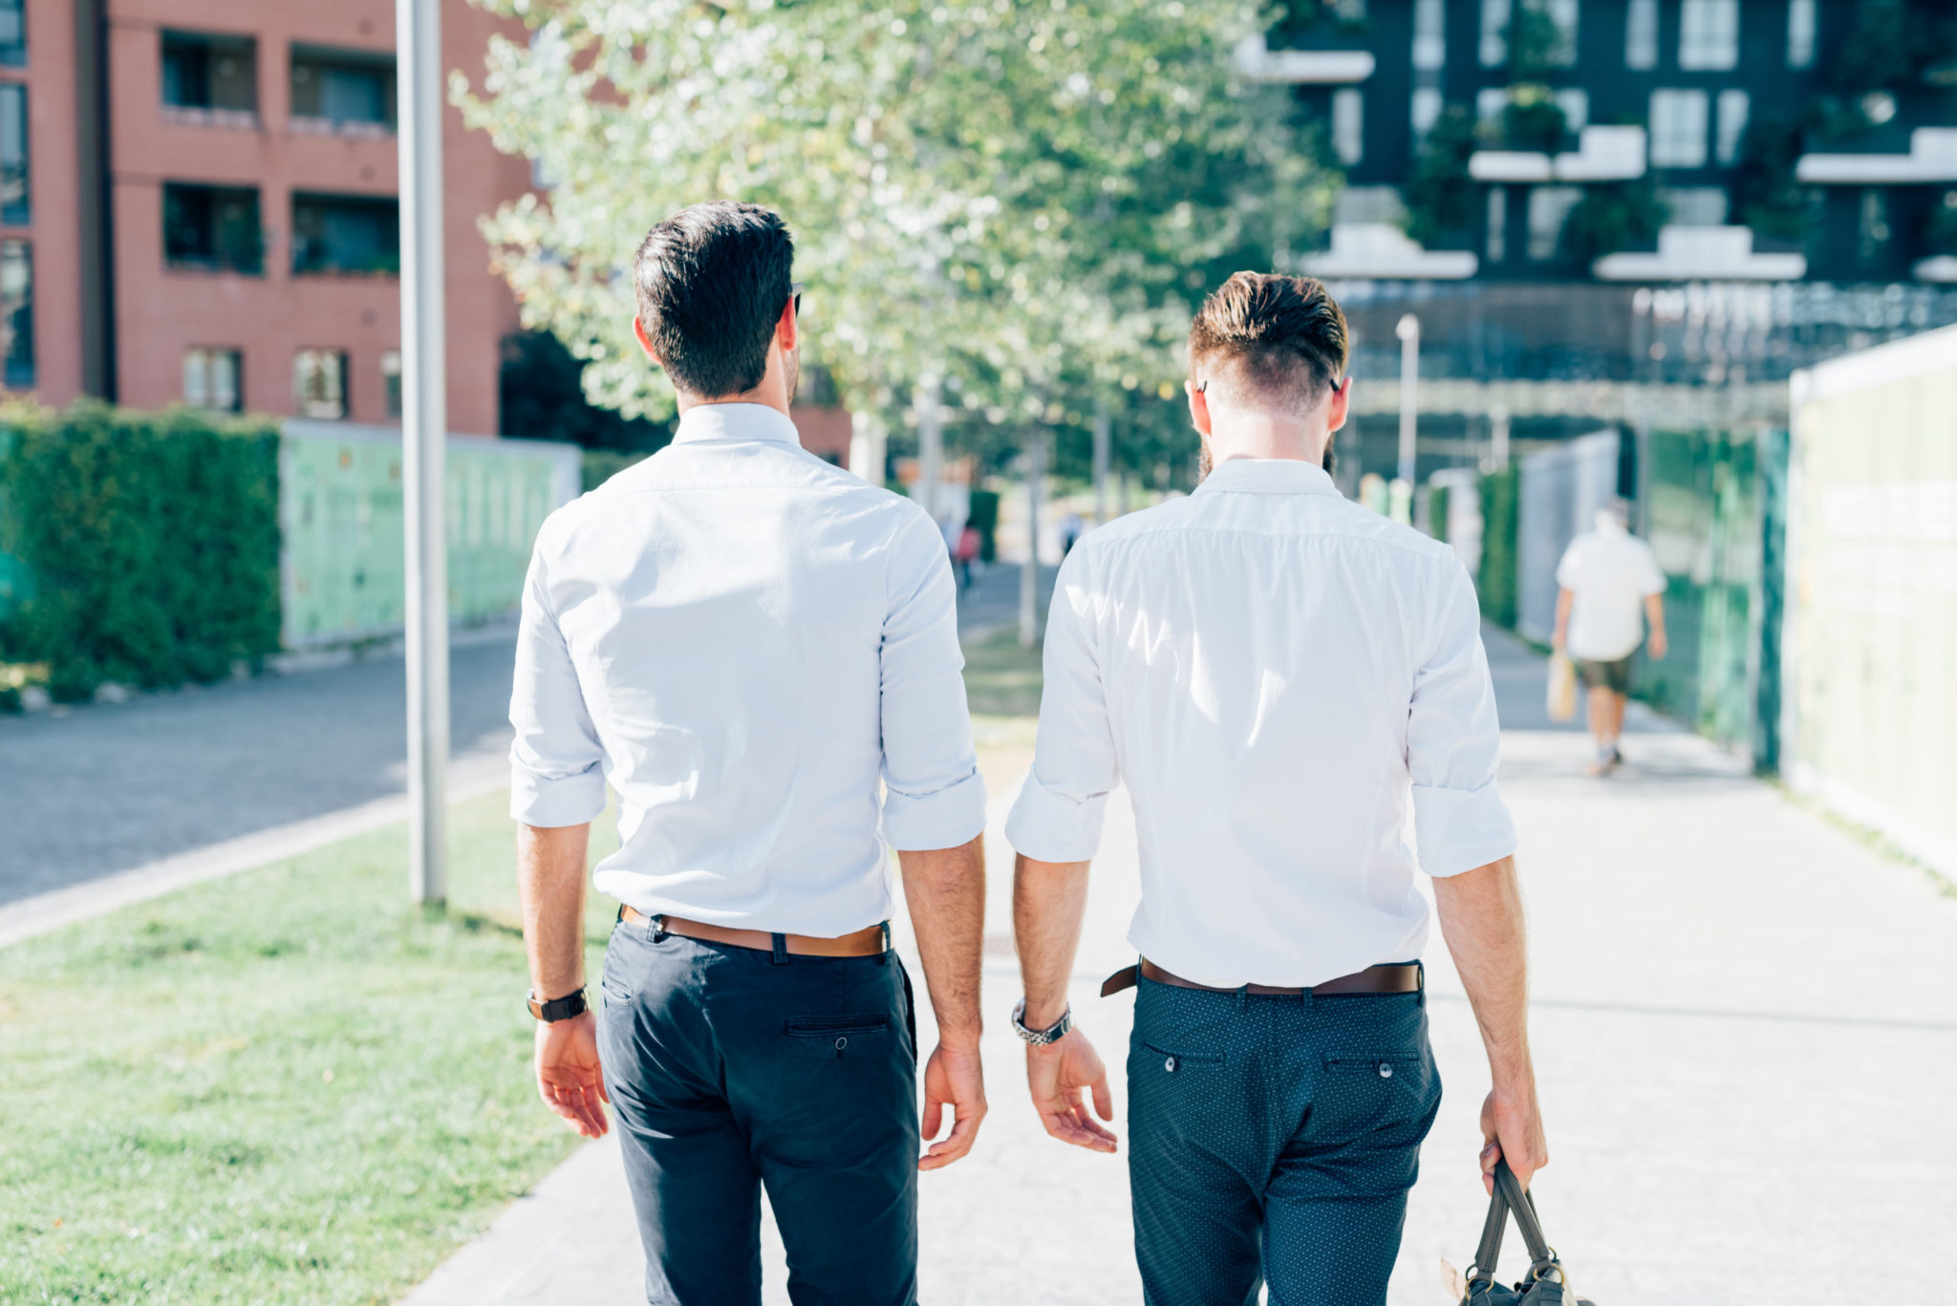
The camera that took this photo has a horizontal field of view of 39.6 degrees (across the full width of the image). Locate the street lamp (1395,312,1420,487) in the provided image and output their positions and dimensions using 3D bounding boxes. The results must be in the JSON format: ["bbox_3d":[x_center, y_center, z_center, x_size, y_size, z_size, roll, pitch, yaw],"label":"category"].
[{"bbox_3d":[11.924,-5.964,76.000,0.400,7.200,0.450,-1,3,-26],"label":"street lamp"}]

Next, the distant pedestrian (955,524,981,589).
[{"bbox_3d":[-0.244,-2.215,62.000,0.520,1.620,0.380,1,3,8],"label":"distant pedestrian"}]

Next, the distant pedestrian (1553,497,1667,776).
[{"bbox_3d":[3.953,-0.110,17.000,0.670,1.730,0.420,1,3,7],"label":"distant pedestrian"}]

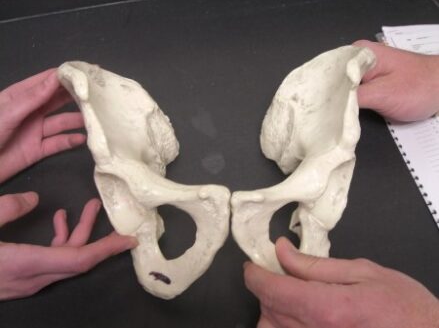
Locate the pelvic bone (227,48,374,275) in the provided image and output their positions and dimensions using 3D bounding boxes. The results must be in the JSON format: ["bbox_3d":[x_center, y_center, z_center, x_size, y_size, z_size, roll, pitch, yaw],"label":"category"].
[{"bbox_3d":[0.079,0.003,0.525,0.131,0.147,0.205,-6,82,7],"label":"pelvic bone"}]

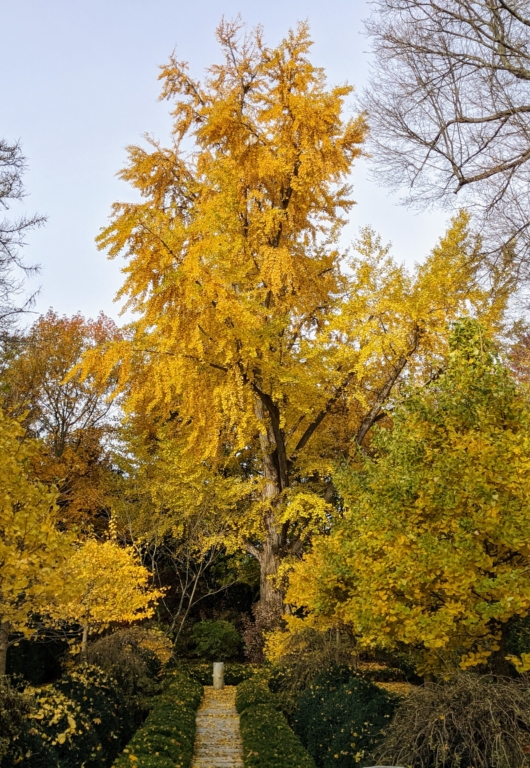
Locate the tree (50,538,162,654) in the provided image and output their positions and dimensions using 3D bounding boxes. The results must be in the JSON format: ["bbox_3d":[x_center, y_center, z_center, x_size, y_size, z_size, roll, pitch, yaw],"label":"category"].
[{"bbox_3d":[-3.462,4.624,16.711,2.580,2.980,2.450,0,-12,0],"label":"tree"}]

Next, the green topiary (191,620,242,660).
[{"bbox_3d":[-1.064,5.605,17.530,1.190,0.880,1.130,0,-12,0],"label":"green topiary"}]

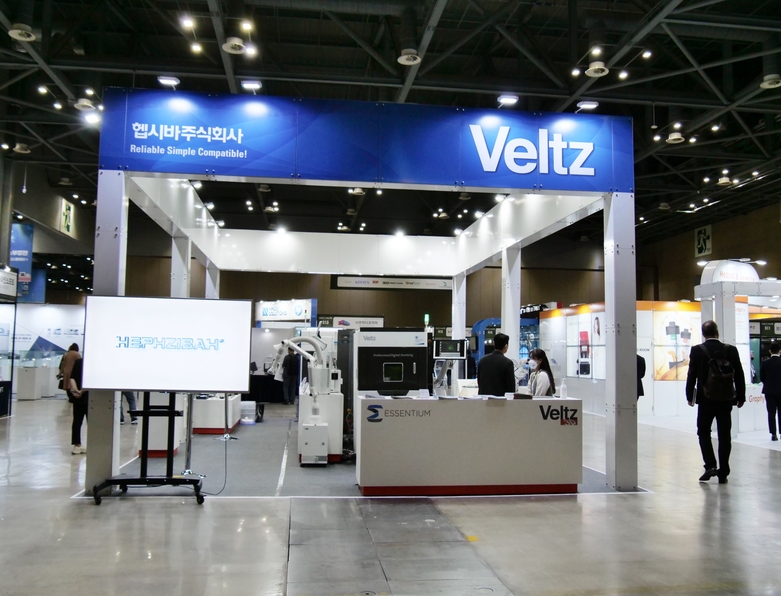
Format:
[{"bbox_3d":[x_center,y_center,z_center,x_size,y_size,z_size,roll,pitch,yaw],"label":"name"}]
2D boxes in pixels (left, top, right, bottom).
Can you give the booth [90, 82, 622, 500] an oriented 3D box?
[{"bbox_3d":[-0.620,0.281,10.430,5.671,4.045,7.578,1,-5,-8],"label":"booth"}]

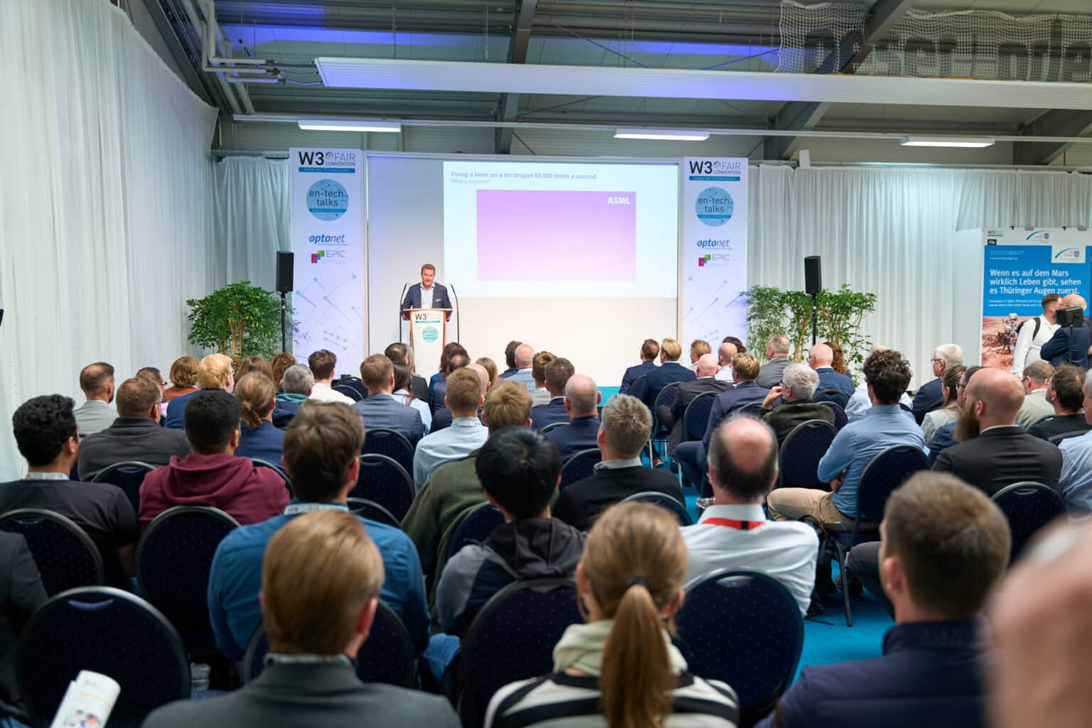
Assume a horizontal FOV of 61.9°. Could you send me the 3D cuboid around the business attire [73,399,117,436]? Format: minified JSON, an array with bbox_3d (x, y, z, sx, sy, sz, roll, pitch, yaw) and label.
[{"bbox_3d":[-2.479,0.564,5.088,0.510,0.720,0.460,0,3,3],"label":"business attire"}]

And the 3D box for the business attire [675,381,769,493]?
[{"bbox_3d":[1.301,0.578,6.701,0.530,0.920,0.680,-2,4,-35],"label":"business attire"}]

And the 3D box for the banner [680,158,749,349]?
[{"bbox_3d":[2.503,-1.339,13.445,1.020,3.420,0.100,0,3,-8],"label":"banner"}]

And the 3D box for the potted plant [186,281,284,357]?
[{"bbox_3d":[-4.100,-0.095,12.012,1.250,2.000,1.150,0,3,-7],"label":"potted plant"}]

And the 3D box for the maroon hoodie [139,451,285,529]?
[{"bbox_3d":[-1.250,0.620,3.436,0.530,0.571,0.360,0,3,-3],"label":"maroon hoodie"}]

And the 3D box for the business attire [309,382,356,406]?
[{"bbox_3d":[-1.608,0.442,6.537,0.520,0.660,0.420,0,3,-3],"label":"business attire"}]

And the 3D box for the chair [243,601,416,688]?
[{"bbox_3d":[-0.573,1.003,2.572,0.450,0.920,0.560,0,3,-6],"label":"chair"}]

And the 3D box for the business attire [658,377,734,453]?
[{"bbox_3d":[1.221,0.536,7.660,0.530,0.900,0.680,-2,4,-28],"label":"business attire"}]

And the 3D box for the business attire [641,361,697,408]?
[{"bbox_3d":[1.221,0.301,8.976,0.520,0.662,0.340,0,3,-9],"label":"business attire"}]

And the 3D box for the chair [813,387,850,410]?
[{"bbox_3d":[2.490,0.658,8.347,0.460,0.890,0.570,-1,3,-11],"label":"chair"}]

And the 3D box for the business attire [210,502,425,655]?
[{"bbox_3d":[-0.606,0.664,2.523,0.550,0.620,0.400,0,3,-7],"label":"business attire"}]

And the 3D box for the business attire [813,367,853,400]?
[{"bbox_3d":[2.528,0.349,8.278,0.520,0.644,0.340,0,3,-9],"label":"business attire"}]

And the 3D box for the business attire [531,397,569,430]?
[{"bbox_3d":[0.085,0.486,5.889,0.520,0.620,0.380,-1,3,-9],"label":"business attire"}]

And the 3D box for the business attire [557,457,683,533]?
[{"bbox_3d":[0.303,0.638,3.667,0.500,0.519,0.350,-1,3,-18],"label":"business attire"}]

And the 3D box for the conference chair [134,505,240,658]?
[{"bbox_3d":[-1.241,0.913,3.442,0.440,0.885,0.550,0,3,-3],"label":"conference chair"}]

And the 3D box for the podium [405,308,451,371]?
[{"bbox_3d":[-1.451,-0.089,11.214,0.600,1.190,0.480,0,3,-6],"label":"podium"}]

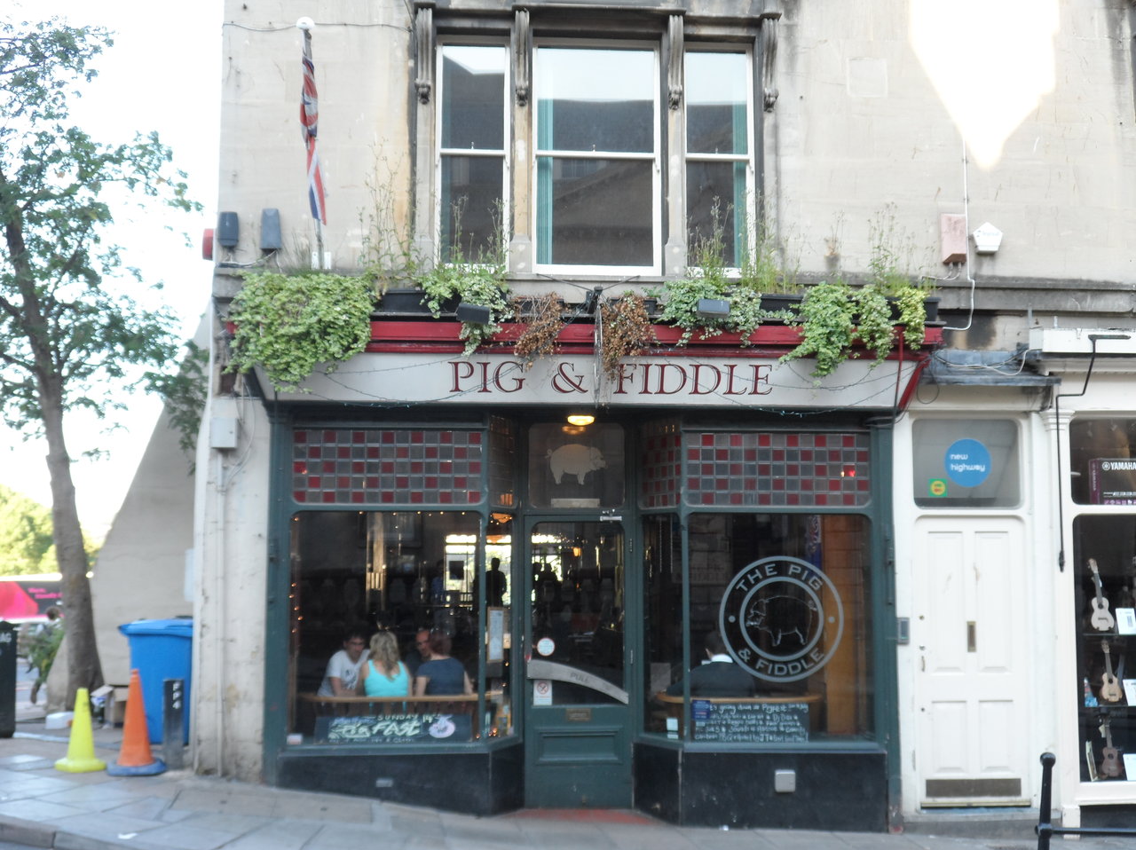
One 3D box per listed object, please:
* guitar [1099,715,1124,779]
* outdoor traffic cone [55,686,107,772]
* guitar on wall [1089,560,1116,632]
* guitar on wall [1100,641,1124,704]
[{"bbox_3d":[4.093,2.422,10.872,0.170,0.470,0.070,0,-12,-4],"label":"guitar"},{"bbox_3d":[-3.409,2.139,10.102,0.355,0.530,0.355,2,-7,-18],"label":"outdoor traffic cone"},{"bbox_3d":[4.047,1.295,10.947,0.180,0.560,0.070,0,-23,-4],"label":"guitar on wall"},{"bbox_3d":[4.117,1.872,10.937,0.170,0.480,0.070,0,-15,-4],"label":"guitar on wall"}]

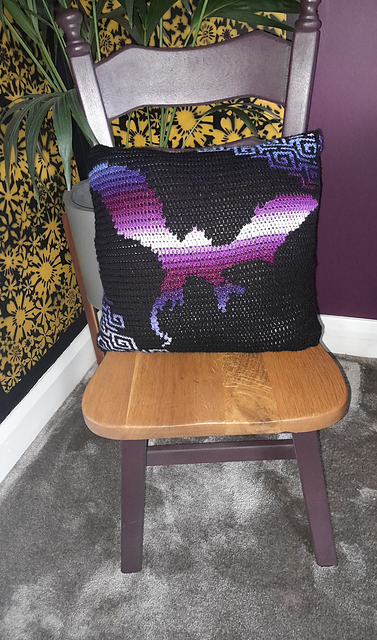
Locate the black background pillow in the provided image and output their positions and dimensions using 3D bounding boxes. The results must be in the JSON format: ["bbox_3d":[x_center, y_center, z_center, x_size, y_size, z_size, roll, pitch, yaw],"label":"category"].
[{"bbox_3d":[0.032,-0.133,0.930,0.425,0.400,0.135,-1,12,6],"label":"black background pillow"}]

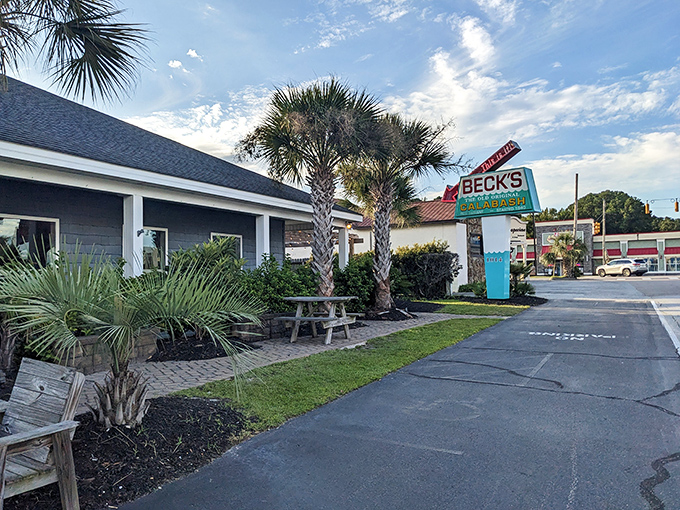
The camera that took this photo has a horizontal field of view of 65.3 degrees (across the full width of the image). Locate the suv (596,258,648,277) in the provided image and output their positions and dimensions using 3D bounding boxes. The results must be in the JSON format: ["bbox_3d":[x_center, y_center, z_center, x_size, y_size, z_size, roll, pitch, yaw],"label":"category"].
[{"bbox_3d":[28.229,1.279,53.000,1.920,1.730,4.850,1,-2,-25],"label":"suv"}]

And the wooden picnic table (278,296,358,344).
[{"bbox_3d":[-0.326,1.140,9.420,1.200,0.760,1.350,-1,-2,25],"label":"wooden picnic table"}]

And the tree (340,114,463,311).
[{"bbox_3d":[1.528,-1.074,13.400,3.000,4.950,2.900,0,-2,0],"label":"tree"}]

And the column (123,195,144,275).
[{"bbox_3d":[-3.582,0.100,9.250,0.220,2.350,0.220,-1,-2,29],"label":"column"}]

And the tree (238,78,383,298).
[{"bbox_3d":[-0.623,-1.204,11.200,3.000,5.050,2.900,0,-2,0],"label":"tree"}]

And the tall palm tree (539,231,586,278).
[{"bbox_3d":[18.877,0.059,45.000,3.800,3.900,3.500,0,-2,0],"label":"tall palm tree"}]

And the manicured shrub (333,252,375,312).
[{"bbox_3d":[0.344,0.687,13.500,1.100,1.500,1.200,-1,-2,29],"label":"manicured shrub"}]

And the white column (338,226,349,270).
[{"bbox_3d":[0.115,0.300,16.000,0.220,2.350,0.220,-1,-2,29],"label":"white column"}]

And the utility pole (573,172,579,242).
[{"bbox_3d":[24.265,-3.266,55.000,0.300,10.500,0.300,0,-2,0],"label":"utility pole"}]

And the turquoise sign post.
[{"bbox_3d":[5.719,-0.724,19.200,0.600,4.620,3.100,1,-2,-44],"label":"turquoise sign post"}]

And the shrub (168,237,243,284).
[{"bbox_3d":[-2.366,0.585,9.400,1.200,1.800,1.300,-1,-2,29],"label":"shrub"}]

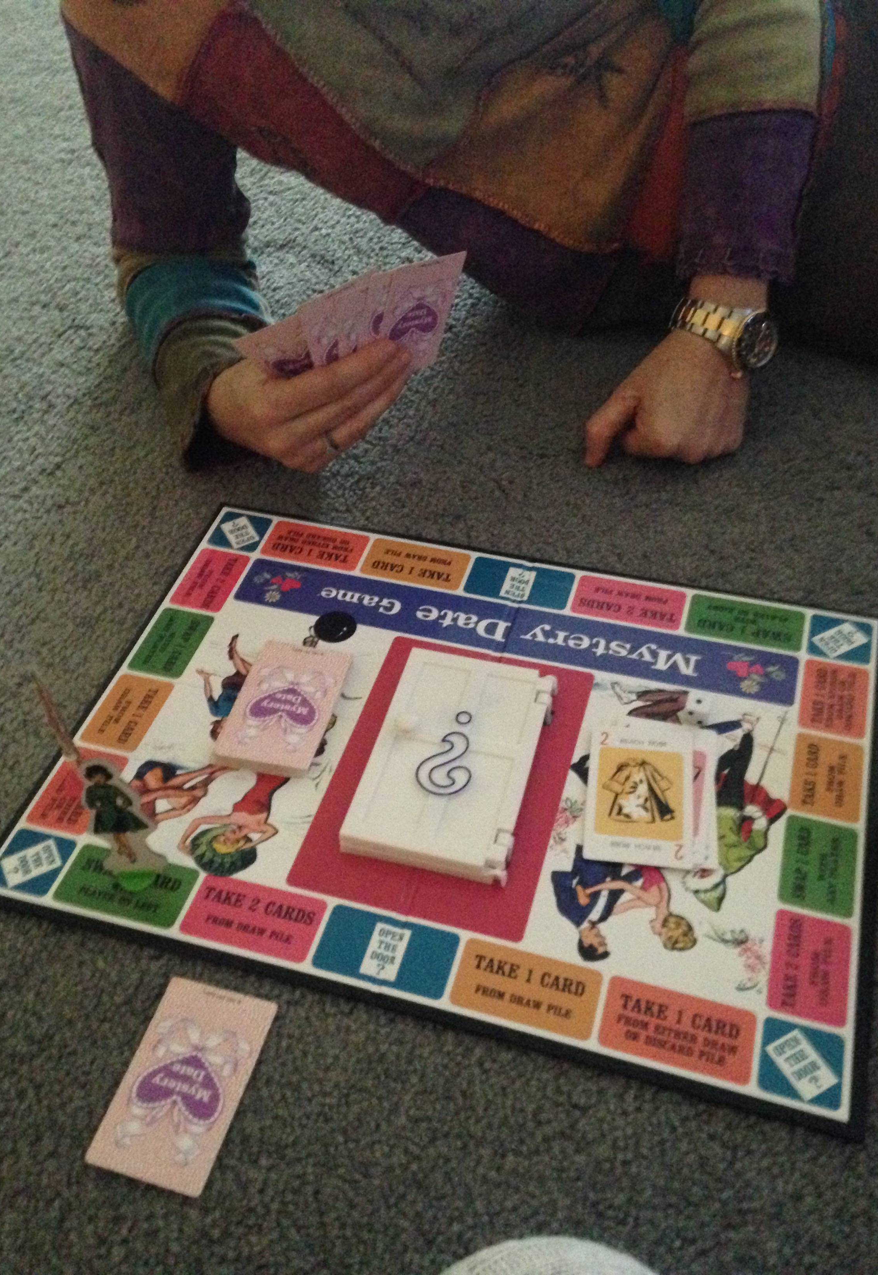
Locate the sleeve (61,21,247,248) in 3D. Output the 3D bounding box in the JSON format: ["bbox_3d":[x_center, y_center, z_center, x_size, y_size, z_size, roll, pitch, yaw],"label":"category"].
[{"bbox_3d":[-0.183,-0.330,0.805,0.097,0.138,0.090,-6,34,3],"label":"sleeve"}]

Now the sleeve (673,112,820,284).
[{"bbox_3d":[0.210,-0.302,0.832,0.085,0.110,0.075,-2,34,-1],"label":"sleeve"}]

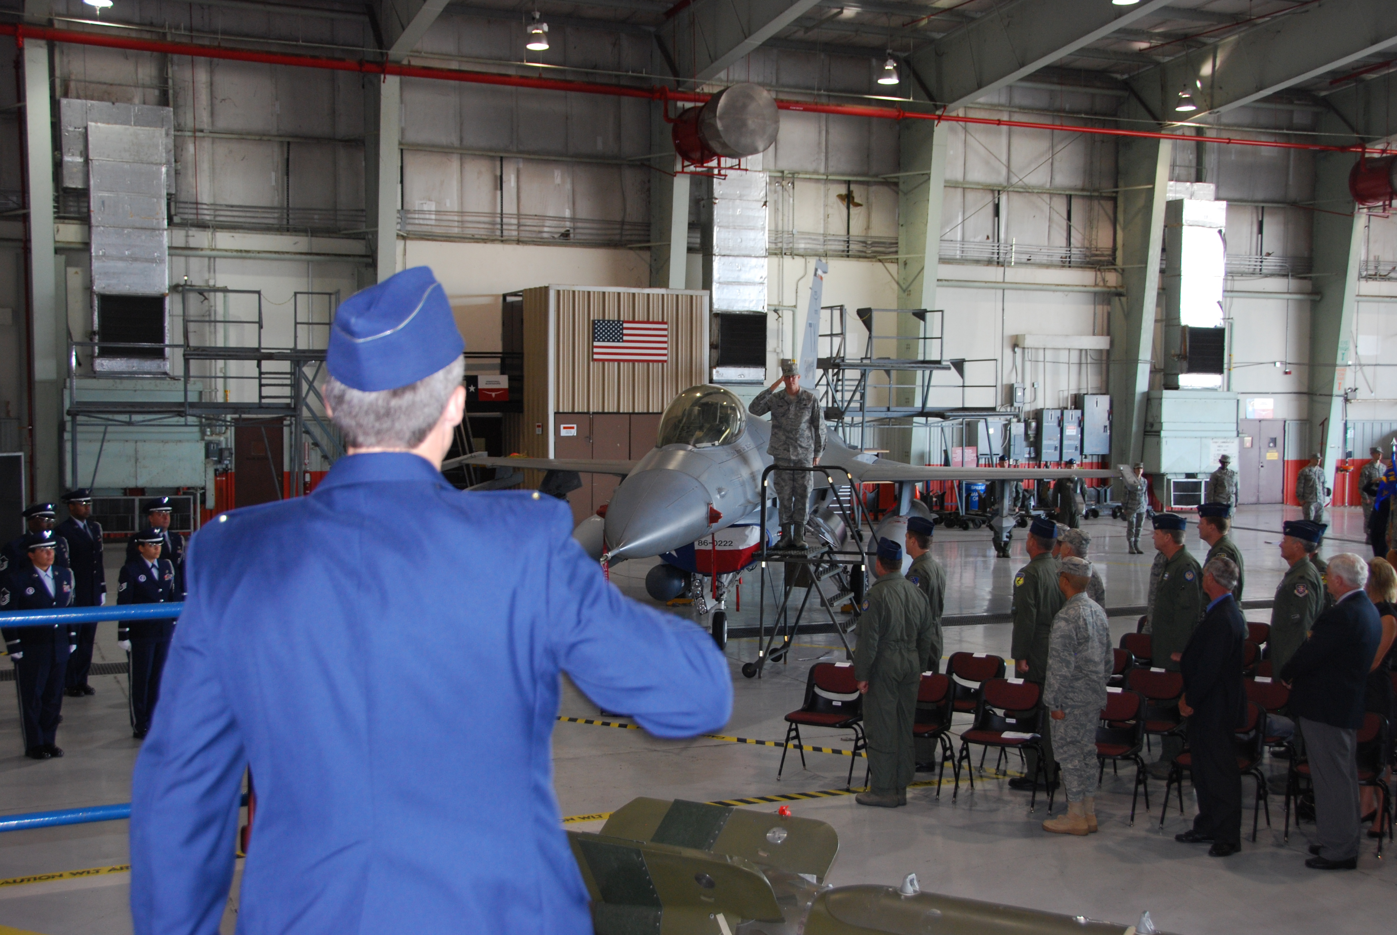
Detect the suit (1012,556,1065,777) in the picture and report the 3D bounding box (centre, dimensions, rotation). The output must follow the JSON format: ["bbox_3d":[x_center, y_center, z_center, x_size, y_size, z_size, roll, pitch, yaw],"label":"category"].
[{"bbox_3d":[2.421,1.390,11.506,0.320,1.580,0.530,2,2,38],"label":"suit"}]

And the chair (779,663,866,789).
[{"bbox_3d":[0.927,1.834,11.685,0.560,0.790,0.520,1,2,29],"label":"chair"}]

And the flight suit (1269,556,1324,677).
[{"bbox_3d":[4.281,1.418,11.630,0.330,1.550,0.540,1,2,26],"label":"flight suit"}]

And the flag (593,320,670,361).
[{"bbox_3d":[-1.300,-2.435,31.500,1.520,0.810,0.040,-1,3,-24],"label":"flag"}]

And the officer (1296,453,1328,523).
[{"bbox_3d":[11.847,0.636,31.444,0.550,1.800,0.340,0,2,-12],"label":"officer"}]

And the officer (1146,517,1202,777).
[{"bbox_3d":[3.461,1.275,11.840,0.370,1.918,0.540,1,2,12],"label":"officer"}]

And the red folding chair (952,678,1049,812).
[{"bbox_3d":[2.093,1.872,11.195,0.540,0.800,0.530,1,2,28],"label":"red folding chair"}]

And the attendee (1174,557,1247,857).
[{"bbox_3d":[3.141,1.447,10.009,0.370,1.760,0.510,0,2,4],"label":"attendee"}]

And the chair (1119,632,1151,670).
[{"bbox_3d":[3.664,1.791,13.496,0.560,0.790,0.520,1,2,34],"label":"chair"}]

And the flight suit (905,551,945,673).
[{"bbox_3d":[1.624,1.404,12.050,0.330,1.540,0.520,2,3,37],"label":"flight suit"}]

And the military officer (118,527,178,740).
[{"bbox_3d":[-4.421,1.324,13.137,0.300,1.683,0.480,2,2,39],"label":"military officer"}]

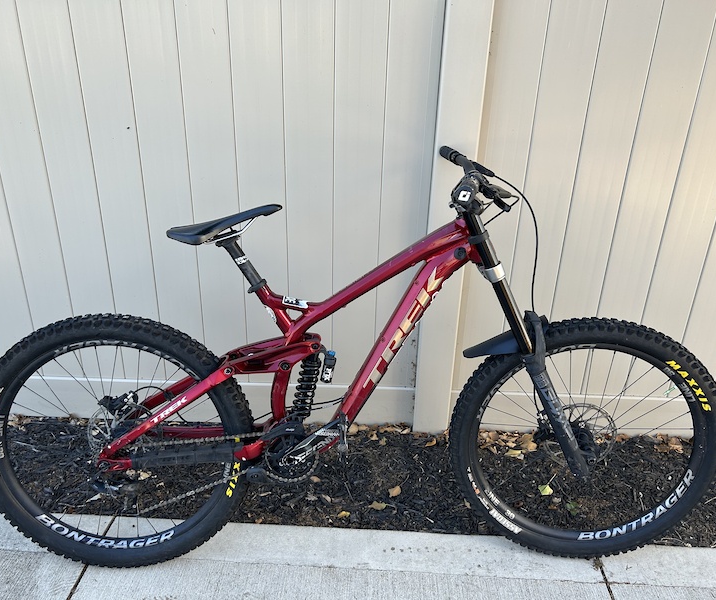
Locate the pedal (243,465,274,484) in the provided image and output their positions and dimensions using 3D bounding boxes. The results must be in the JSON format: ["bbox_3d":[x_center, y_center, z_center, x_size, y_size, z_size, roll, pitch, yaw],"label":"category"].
[{"bbox_3d":[-0.254,0.441,1.517,0.068,0.044,0.038,0,15,-4],"label":"pedal"}]

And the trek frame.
[{"bbox_3d":[-0.162,0.101,1.486,0.935,0.623,0.175,0,15,-4],"label":"trek frame"}]

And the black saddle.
[{"bbox_3d":[-0.304,-0.170,1.402,0.272,0.058,0.142,-14,16,1],"label":"black saddle"}]

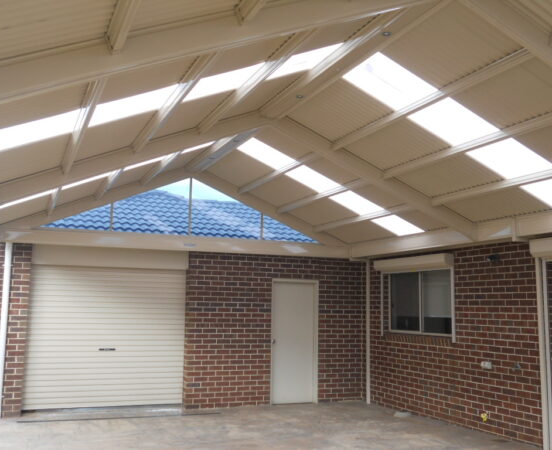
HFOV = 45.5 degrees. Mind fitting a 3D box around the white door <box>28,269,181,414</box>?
[{"bbox_3d":[-2.587,1.732,10.217,2.386,2.142,0.080,4,-8,-22],"label":"white door"}]

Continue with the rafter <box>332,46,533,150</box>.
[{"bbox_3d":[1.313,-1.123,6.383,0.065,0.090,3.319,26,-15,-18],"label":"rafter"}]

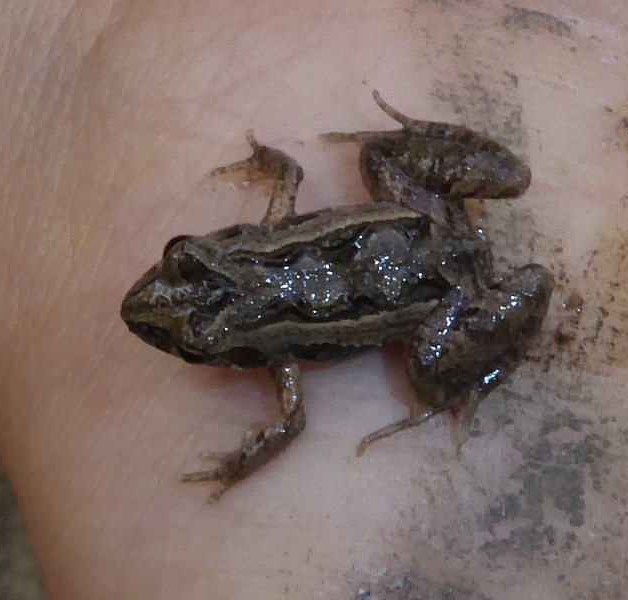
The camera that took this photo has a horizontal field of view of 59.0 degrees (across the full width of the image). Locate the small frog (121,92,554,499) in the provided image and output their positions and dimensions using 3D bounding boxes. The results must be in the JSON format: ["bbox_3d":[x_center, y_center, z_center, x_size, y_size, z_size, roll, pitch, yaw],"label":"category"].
[{"bbox_3d":[0.002,-0.001,0.037,0.029,0.009,0.028,-7,83,-1],"label":"small frog"}]

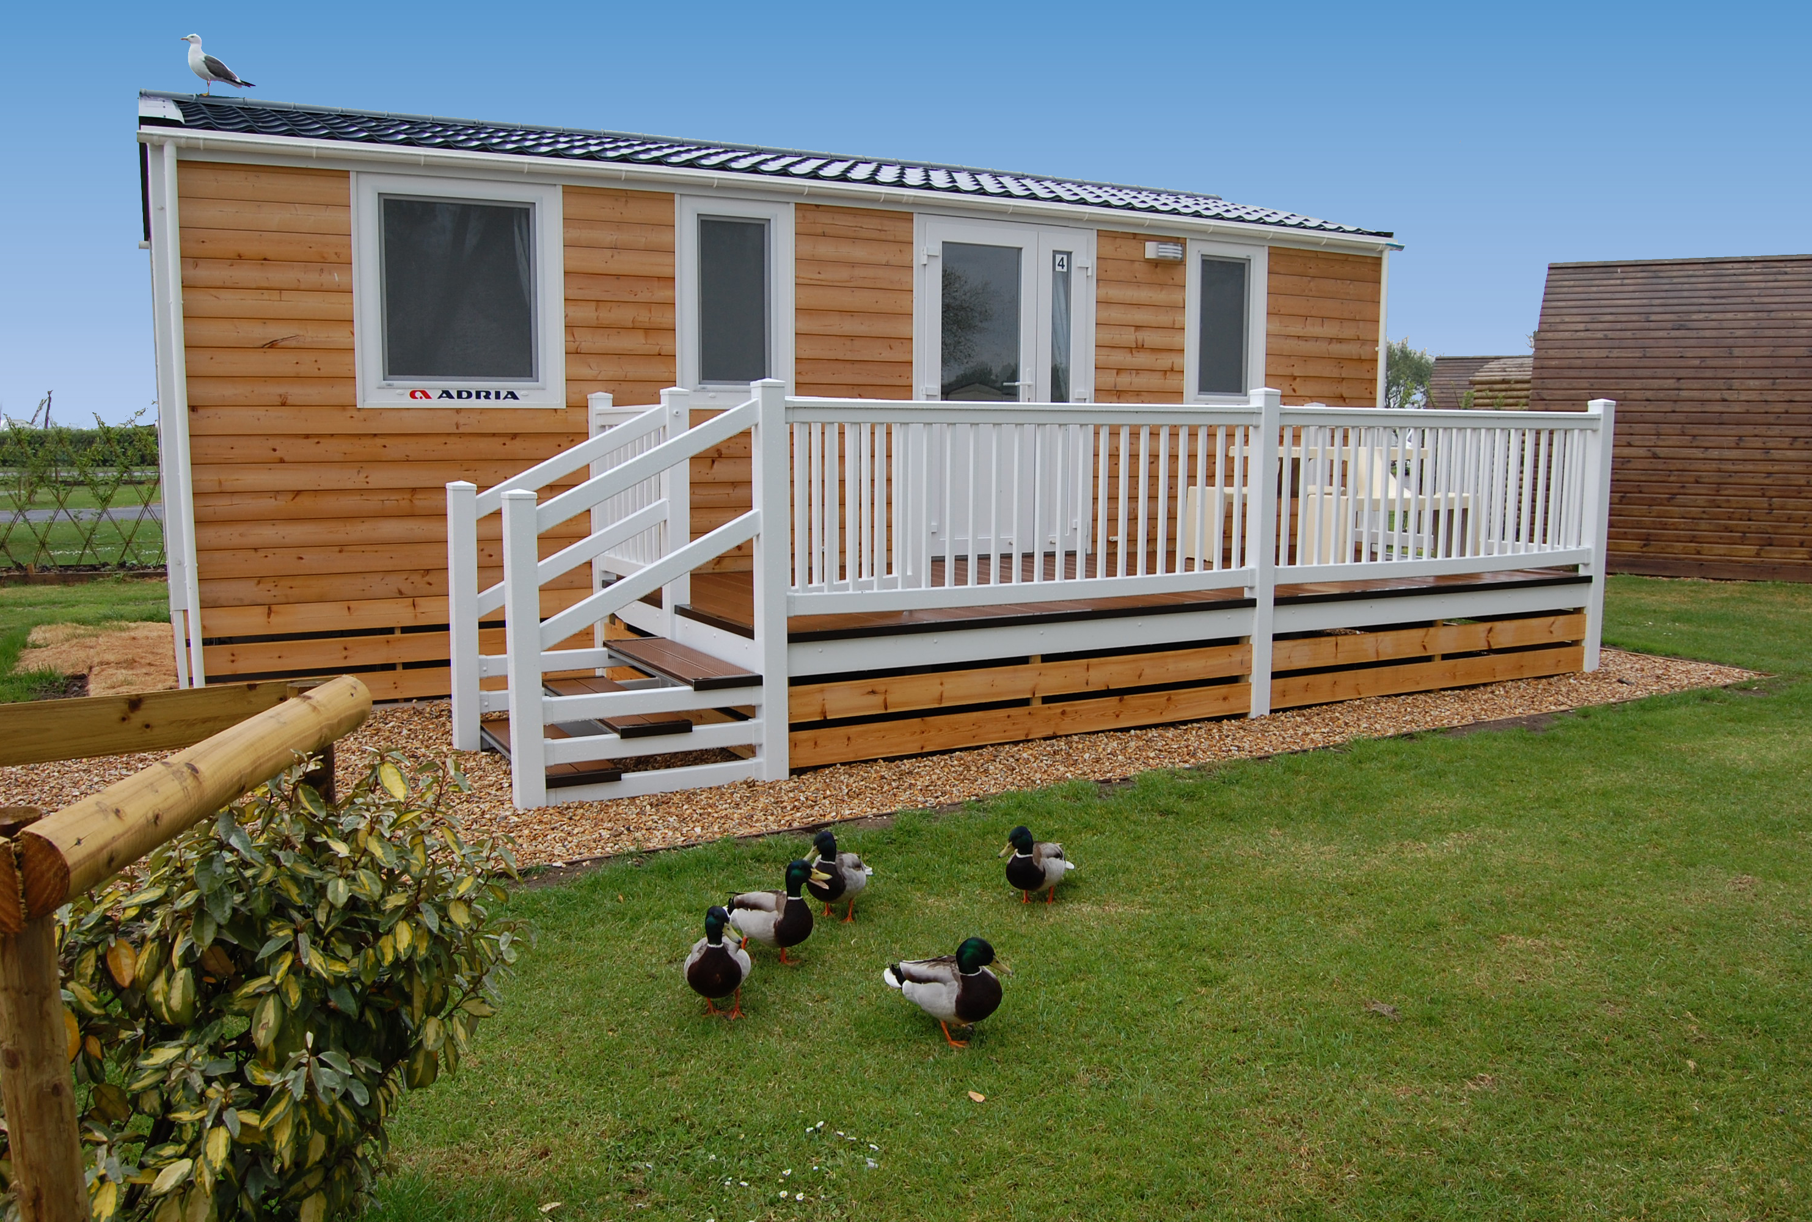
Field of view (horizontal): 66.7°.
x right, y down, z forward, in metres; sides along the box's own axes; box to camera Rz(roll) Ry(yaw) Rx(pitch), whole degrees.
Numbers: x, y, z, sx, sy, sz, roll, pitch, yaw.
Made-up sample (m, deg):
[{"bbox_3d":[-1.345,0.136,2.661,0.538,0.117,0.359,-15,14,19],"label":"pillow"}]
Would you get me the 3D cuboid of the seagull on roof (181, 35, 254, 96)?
[{"bbox_3d":[-4.245,-3.352,8.491,0.392,0.351,0.160,-4,8,-27],"label":"seagull on roof"}]

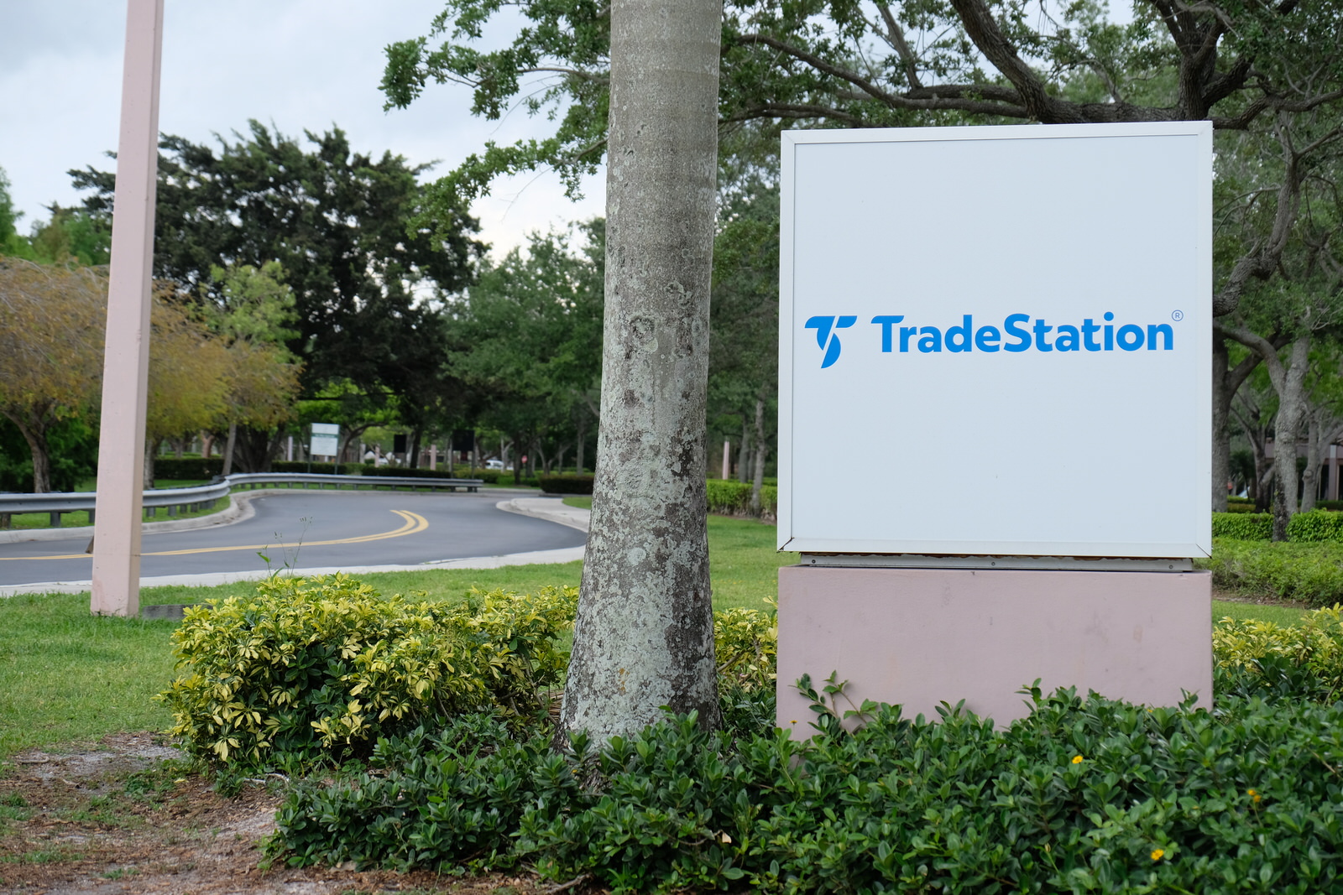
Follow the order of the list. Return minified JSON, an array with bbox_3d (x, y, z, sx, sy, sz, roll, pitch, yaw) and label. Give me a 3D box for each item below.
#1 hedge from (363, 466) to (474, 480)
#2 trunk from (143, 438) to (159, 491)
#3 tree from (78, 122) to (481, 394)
[{"bbox_3d":[-11.661,1.417,106.000,5.000,0.950,1.200,2,0,-3],"label":"hedge"},{"bbox_3d":[-15.286,0.493,68.000,0.460,1.650,0.420,2,0,0],"label":"trunk"},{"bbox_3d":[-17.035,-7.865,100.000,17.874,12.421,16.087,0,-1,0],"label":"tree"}]

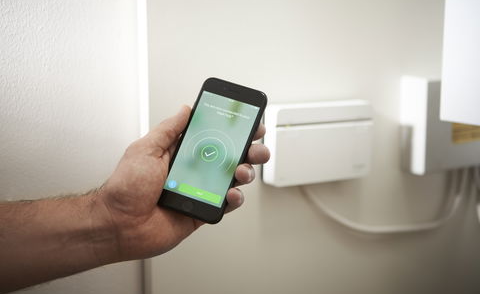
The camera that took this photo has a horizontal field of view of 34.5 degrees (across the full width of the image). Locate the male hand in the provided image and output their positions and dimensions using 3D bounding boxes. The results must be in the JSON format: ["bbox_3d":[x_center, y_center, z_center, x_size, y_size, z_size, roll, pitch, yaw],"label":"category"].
[{"bbox_3d":[-0.055,0.035,0.748,0.158,0.143,0.095,-1,-6,9],"label":"male hand"}]

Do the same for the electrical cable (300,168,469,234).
[{"bbox_3d":[0.203,0.079,1.046,0.294,0.083,0.030,-5,9,-30],"label":"electrical cable"}]

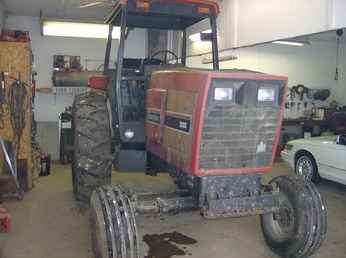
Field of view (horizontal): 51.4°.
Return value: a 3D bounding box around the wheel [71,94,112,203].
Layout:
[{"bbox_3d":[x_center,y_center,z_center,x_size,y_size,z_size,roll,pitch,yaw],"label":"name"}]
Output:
[{"bbox_3d":[-1.287,0.274,5.572,0.480,1.700,1.700,-1,3,-18],"label":"wheel"}]

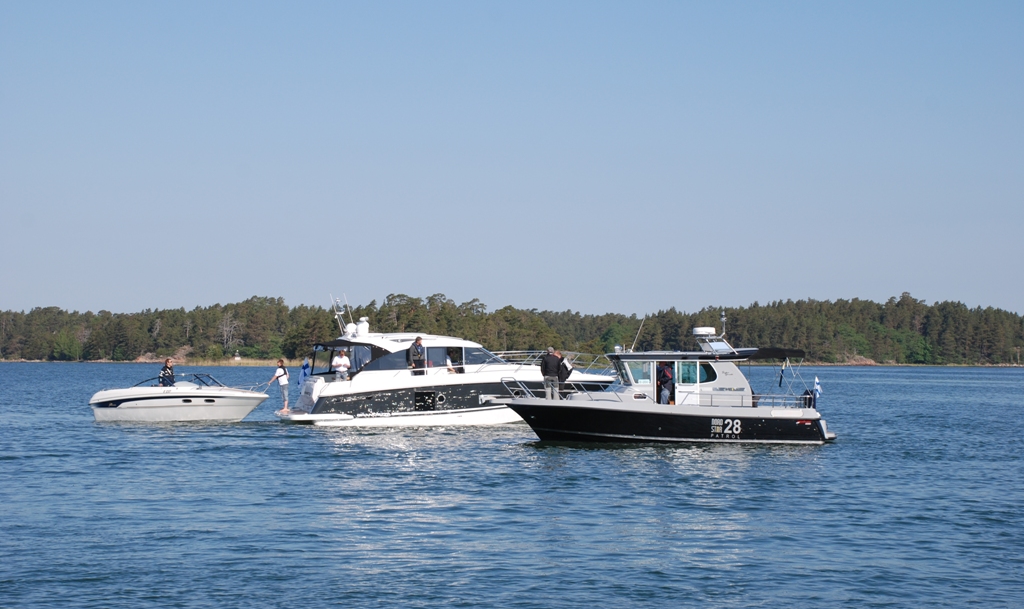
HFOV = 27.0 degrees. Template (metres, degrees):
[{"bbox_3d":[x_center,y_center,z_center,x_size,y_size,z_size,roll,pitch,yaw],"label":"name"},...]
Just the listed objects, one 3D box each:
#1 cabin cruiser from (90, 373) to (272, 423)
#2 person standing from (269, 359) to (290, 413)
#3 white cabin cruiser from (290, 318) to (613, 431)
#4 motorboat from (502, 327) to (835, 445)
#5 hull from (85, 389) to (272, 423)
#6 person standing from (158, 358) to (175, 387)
[{"bbox_3d":[-11.768,3.369,76.410,6.220,1.780,2.300,0,-1,4],"label":"cabin cruiser"},{"bbox_3d":[-8.087,2.865,74.600,0.620,1.800,0.500,0,-1,5],"label":"person standing"},{"bbox_3d":[-2.184,2.410,75.309,12.400,3.720,3.750,1,-2,-20],"label":"white cabin cruiser"},{"bbox_3d":[4.132,2.221,57.845,9.050,3.240,2.950,0,-1,-4],"label":"motorboat"},{"bbox_3d":[-11.768,3.659,76.403,6.200,1.200,2.300,0,-1,4],"label":"hull"},{"bbox_3d":[-12.329,2.834,76.278,0.400,1.760,0.520,0,-2,18],"label":"person standing"}]

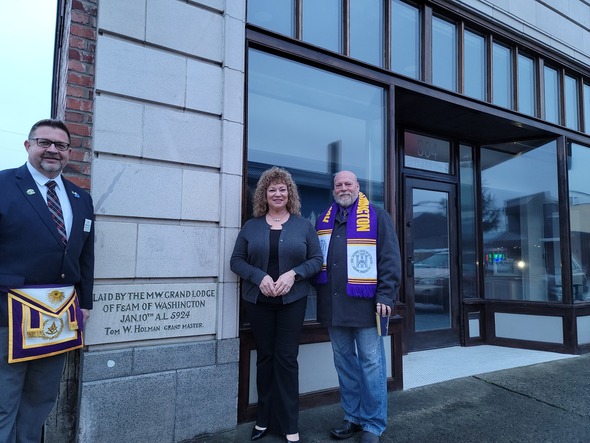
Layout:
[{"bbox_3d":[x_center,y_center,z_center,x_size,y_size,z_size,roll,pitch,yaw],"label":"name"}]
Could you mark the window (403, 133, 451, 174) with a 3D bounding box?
[{"bbox_3d":[1.683,-0.864,5.449,0.848,0.433,0.040,3,-5,-31],"label":"window"}]

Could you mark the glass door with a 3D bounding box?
[{"bbox_3d":[1.723,0.532,5.355,0.969,2.085,0.050,3,-5,-31],"label":"glass door"}]

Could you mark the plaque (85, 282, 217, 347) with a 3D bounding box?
[{"bbox_3d":[-0.878,0.560,2.683,0.789,0.347,0.050,3,-5,-31],"label":"plaque"}]

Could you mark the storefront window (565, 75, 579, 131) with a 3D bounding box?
[{"bbox_3d":[3.658,-1.565,5.673,0.339,0.705,0.050,3,-5,-31],"label":"storefront window"}]

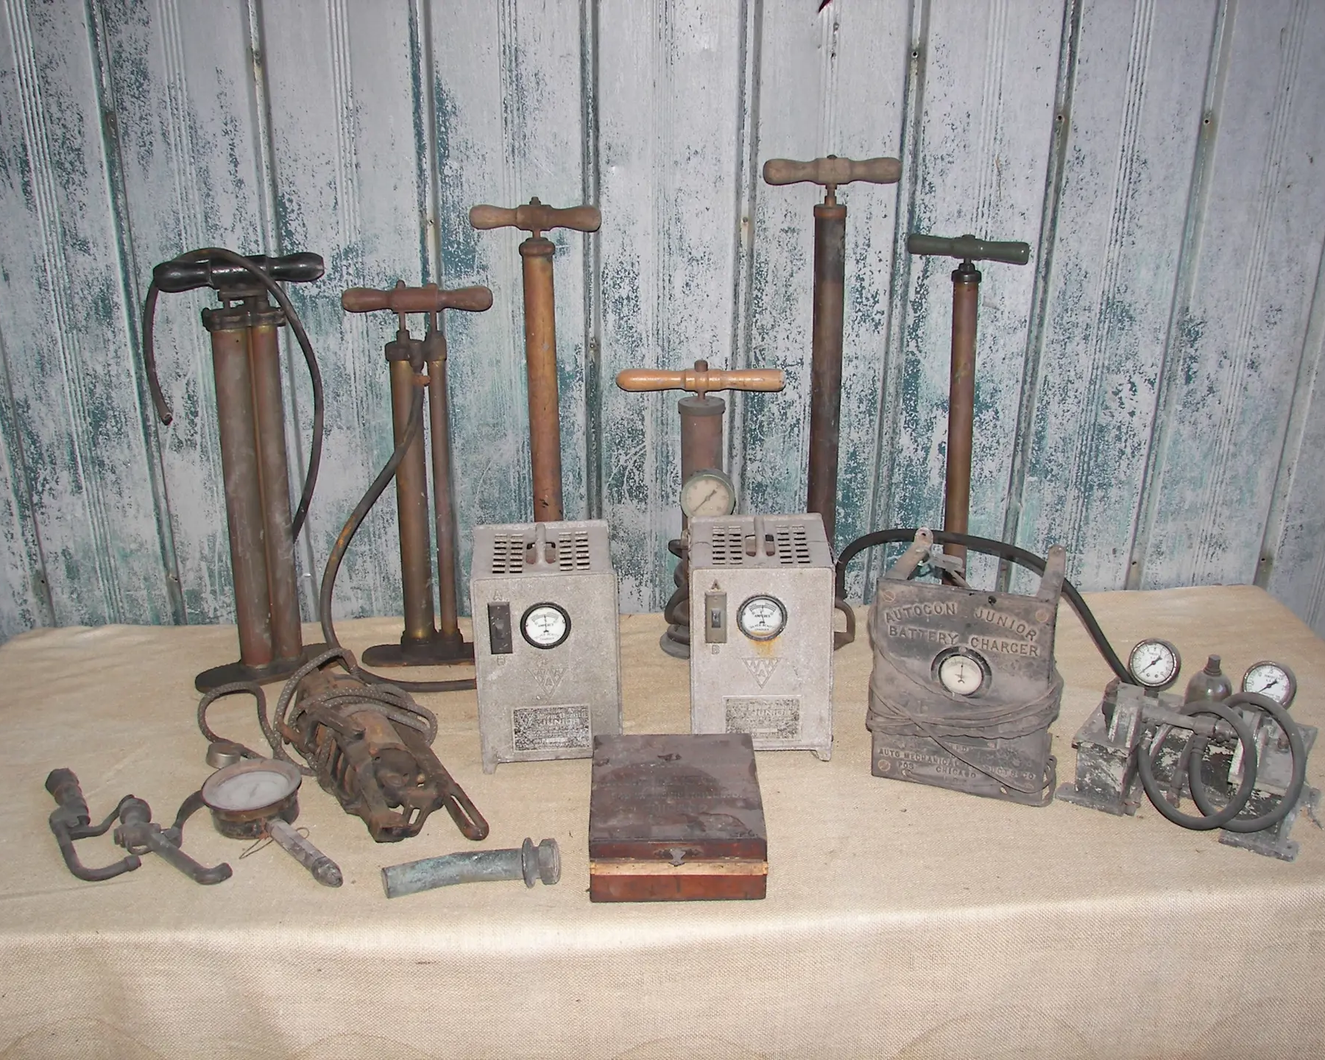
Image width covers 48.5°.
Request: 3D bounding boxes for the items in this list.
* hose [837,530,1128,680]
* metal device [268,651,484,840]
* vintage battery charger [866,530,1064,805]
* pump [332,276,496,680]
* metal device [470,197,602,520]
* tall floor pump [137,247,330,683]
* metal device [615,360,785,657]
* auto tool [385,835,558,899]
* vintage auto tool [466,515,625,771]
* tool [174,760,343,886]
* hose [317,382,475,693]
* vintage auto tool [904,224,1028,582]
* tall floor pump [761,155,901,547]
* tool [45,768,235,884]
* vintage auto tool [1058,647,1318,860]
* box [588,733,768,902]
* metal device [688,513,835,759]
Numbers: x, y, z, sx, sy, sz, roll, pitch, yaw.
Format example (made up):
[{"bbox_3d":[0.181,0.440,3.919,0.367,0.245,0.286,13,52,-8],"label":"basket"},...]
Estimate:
[{"bbox_3d":[0.424,0.104,1.969,0.399,0.195,0.062,9,24,23],"label":"hose"},{"bbox_3d":[-0.341,0.237,1.789,0.147,0.106,0.351,-14,26,-29],"label":"metal device"},{"bbox_3d":[0.351,0.145,1.722,0.204,0.312,0.081,8,19,19],"label":"vintage battery charger"},{"bbox_3d":[-0.307,-0.068,1.918,0.197,0.512,0.090,-2,22,-2],"label":"pump"},{"bbox_3d":[-0.161,-0.120,1.956,0.171,0.632,0.086,1,22,5],"label":"metal device"},{"bbox_3d":[-0.521,-0.076,1.880,0.225,0.560,0.105,-9,23,-20],"label":"tall floor pump"},{"bbox_3d":[0.052,-0.029,1.954,0.217,0.400,0.140,-1,22,0],"label":"metal device"},{"bbox_3d":[-0.201,0.357,1.570,0.188,0.048,0.049,-3,23,-6],"label":"auto tool"},{"bbox_3d":[-0.136,0.137,1.751,0.163,0.250,0.160,-3,22,-4],"label":"vintage auto tool"},{"bbox_3d":[-0.416,0.319,1.569,0.125,0.055,0.215,-19,28,-38],"label":"tool"},{"bbox_3d":[-0.338,0.006,1.885,0.210,0.400,0.130,-2,22,-2],"label":"hose"},{"bbox_3d":[0.409,-0.110,1.987,0.163,0.580,0.086,7,24,18],"label":"vintage auto tool"},{"bbox_3d":[0.223,-0.155,1.967,0.176,0.679,0.086,-1,22,0],"label":"tall floor pump"},{"bbox_3d":[-0.573,0.313,1.602,0.275,0.047,0.120,15,27,35],"label":"tool"},{"bbox_3d":[0.615,0.220,1.688,0.266,0.190,0.166,13,26,30],"label":"vintage auto tool"},{"bbox_3d":[0.015,0.302,1.570,0.176,0.073,0.208,-1,22,0],"label":"box"},{"bbox_3d":[0.116,0.126,1.767,0.163,0.250,0.165,0,22,1],"label":"metal device"}]

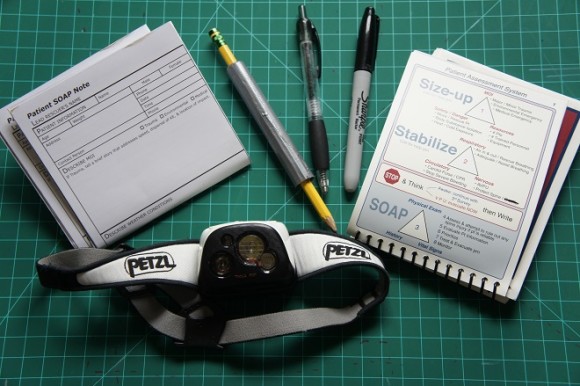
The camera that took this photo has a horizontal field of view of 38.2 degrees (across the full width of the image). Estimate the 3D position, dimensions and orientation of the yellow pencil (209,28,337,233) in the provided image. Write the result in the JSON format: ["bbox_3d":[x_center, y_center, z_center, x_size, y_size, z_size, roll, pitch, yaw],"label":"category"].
[{"bbox_3d":[-0.012,-0.045,0.572,0.013,0.012,0.169,-29,75,-7],"label":"yellow pencil"}]

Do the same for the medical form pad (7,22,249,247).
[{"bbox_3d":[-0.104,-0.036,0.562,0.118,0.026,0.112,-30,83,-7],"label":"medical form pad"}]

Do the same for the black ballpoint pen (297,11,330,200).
[{"bbox_3d":[0.016,-0.067,0.578,0.015,0.012,0.141,-6,74,0],"label":"black ballpoint pen"}]

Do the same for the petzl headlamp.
[{"bbox_3d":[-0.046,0.058,0.526,0.217,0.046,0.076,0,82,1],"label":"petzl headlamp"}]

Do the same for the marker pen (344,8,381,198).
[{"bbox_3d":[0.049,-0.066,0.576,0.013,0.013,0.138,7,74,3],"label":"marker pen"}]

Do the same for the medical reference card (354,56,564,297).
[{"bbox_3d":[0.112,-0.015,0.558,0.109,0.015,0.140,19,75,7],"label":"medical reference card"}]

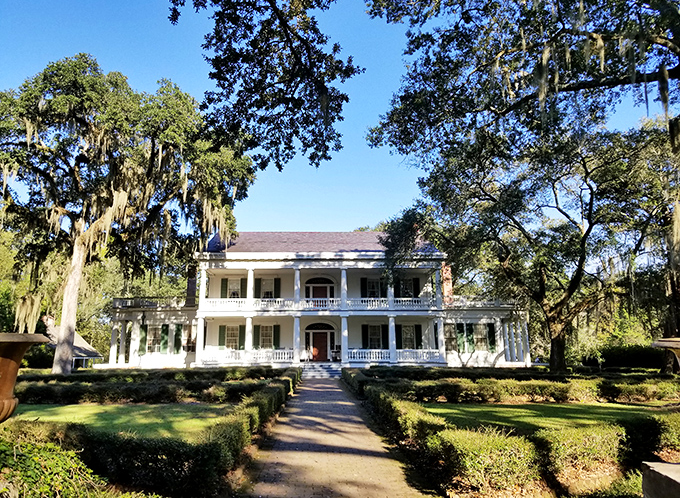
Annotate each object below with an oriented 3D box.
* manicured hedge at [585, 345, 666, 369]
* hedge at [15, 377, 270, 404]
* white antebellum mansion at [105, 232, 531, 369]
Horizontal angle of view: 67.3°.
[{"bbox_3d":[28.426,11.055,52.182,8.600,2.550,2.500,0,-11,-1],"label":"manicured hedge"},{"bbox_3d":[-7.864,5.658,19.969,10.100,0.720,1.300,0,-11,-1],"label":"hedge"},{"bbox_3d":[-1.796,4.822,45.420,34.900,12.400,13.000,0,-11,-1],"label":"white antebellum mansion"}]

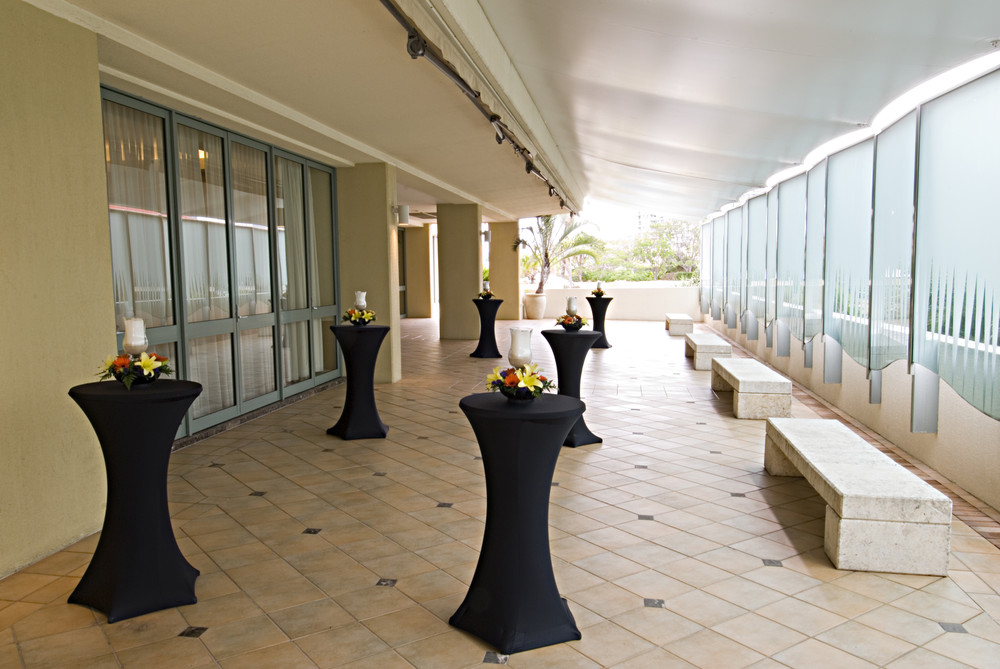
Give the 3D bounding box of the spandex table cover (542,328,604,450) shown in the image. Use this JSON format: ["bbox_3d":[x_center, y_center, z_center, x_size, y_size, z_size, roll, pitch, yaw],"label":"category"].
[{"bbox_3d":[0.719,0.524,7.629,0.630,1.100,0.630,0,5,0],"label":"spandex table cover"}]

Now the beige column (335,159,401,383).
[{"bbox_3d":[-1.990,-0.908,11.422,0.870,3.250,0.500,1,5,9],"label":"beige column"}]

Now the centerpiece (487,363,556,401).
[{"bbox_3d":[0.104,0.235,3.619,0.335,0.175,0.325,0,5,0],"label":"centerpiece"}]

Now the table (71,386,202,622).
[{"bbox_3d":[-1.885,0.830,3.919,0.625,1.095,0.625,0,5,9],"label":"table"}]

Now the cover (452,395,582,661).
[{"bbox_3d":[0.105,0.870,3.675,0.630,1.100,0.630,0,5,0],"label":"cover"}]

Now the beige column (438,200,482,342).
[{"bbox_3d":[-0.943,-1.510,18.244,0.938,3.211,0.524,0,5,9],"label":"beige column"}]

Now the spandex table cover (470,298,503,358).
[{"bbox_3d":[-0.228,-0.128,14.497,0.625,1.095,0.625,0,5,9],"label":"spandex table cover"}]

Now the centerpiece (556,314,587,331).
[{"bbox_3d":[0.699,-0.114,7.264,0.314,0.160,0.314,0,5,9],"label":"centerpiece"}]

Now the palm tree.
[{"bbox_3d":[1.953,-2.887,25.500,3.000,3.100,2.800,0,5,0],"label":"palm tree"}]

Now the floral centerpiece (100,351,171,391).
[{"bbox_3d":[-1.893,0.183,3.905,0.345,0.168,0.345,0,5,9],"label":"floral centerpiece"}]

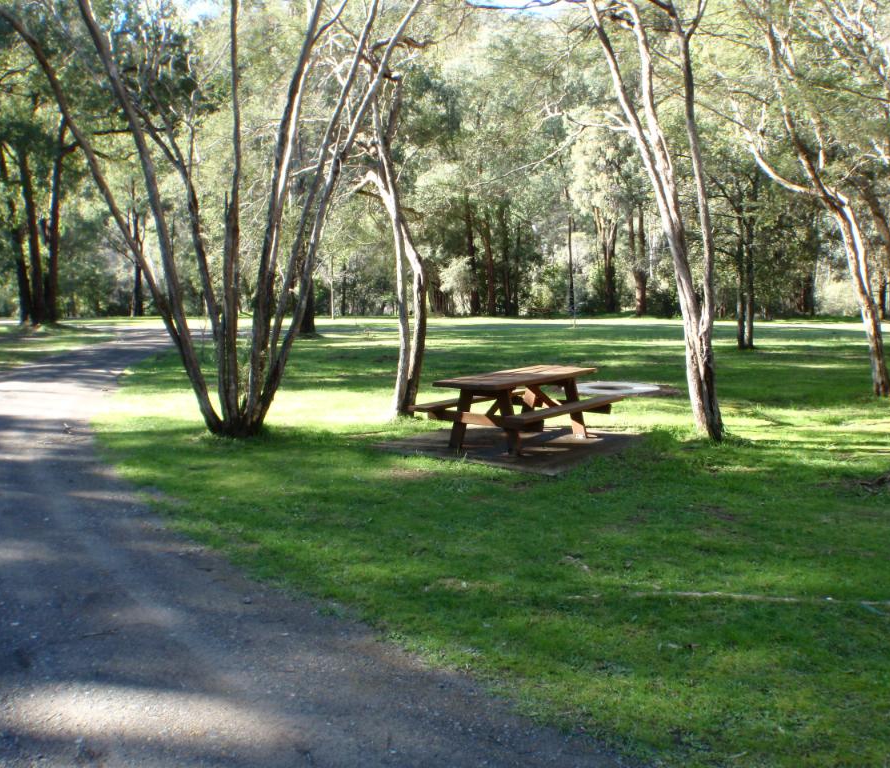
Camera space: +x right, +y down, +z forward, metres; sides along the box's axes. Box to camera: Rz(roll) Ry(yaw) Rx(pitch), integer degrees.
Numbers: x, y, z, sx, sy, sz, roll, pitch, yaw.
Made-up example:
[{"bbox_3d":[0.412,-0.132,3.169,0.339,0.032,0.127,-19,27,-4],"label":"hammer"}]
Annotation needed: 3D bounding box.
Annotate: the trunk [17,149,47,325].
[{"bbox_3d":[-22.145,-7.862,44.466,1.611,9.320,1.000,-4,7,-26],"label":"trunk"}]

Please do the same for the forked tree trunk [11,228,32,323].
[{"bbox_3d":[-23.115,-5.905,45.209,1.092,5.088,0.800,-4,7,-27],"label":"forked tree trunk"}]

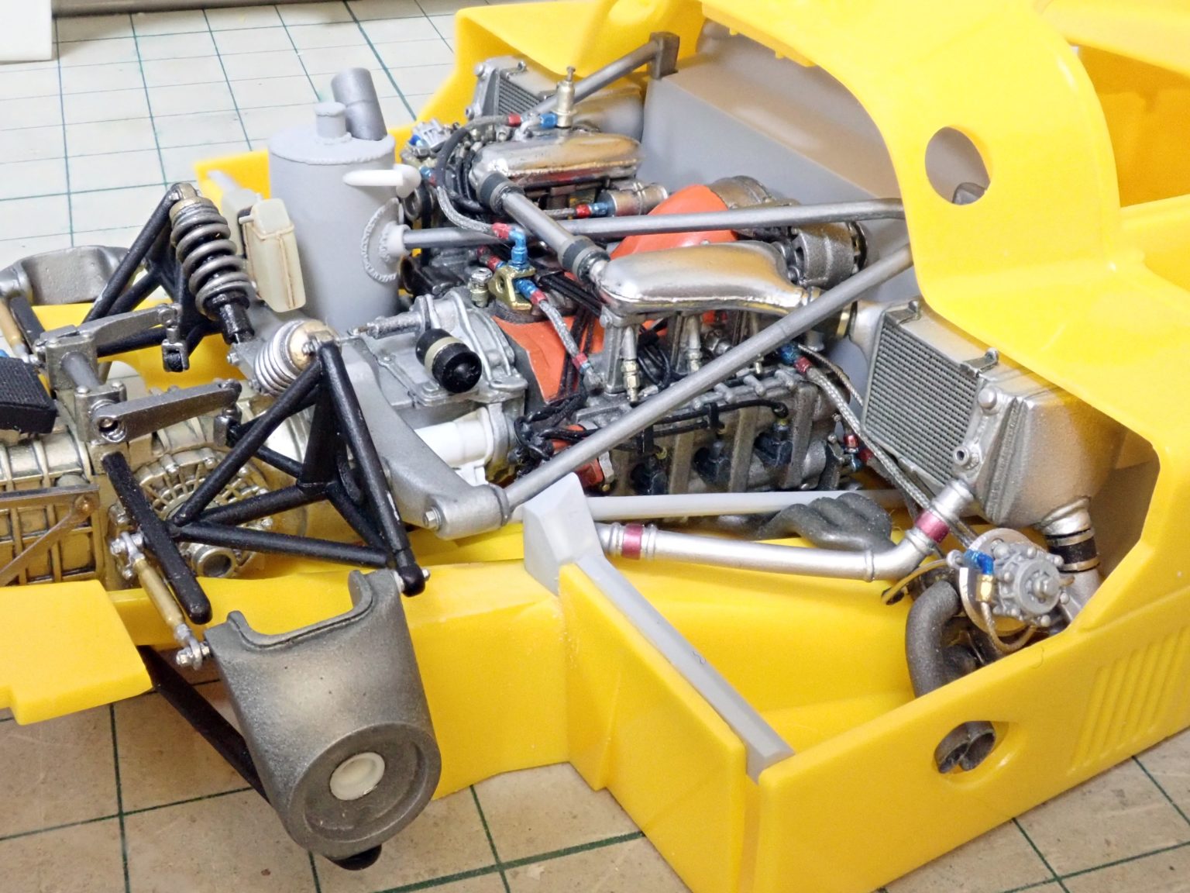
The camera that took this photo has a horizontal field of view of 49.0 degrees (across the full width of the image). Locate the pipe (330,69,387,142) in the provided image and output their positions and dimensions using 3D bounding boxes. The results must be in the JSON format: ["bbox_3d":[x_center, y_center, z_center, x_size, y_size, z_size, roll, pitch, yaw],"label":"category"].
[{"bbox_3d":[-0.019,-0.027,0.104,0.003,0.003,0.006,-15,80,-6],"label":"pipe"}]

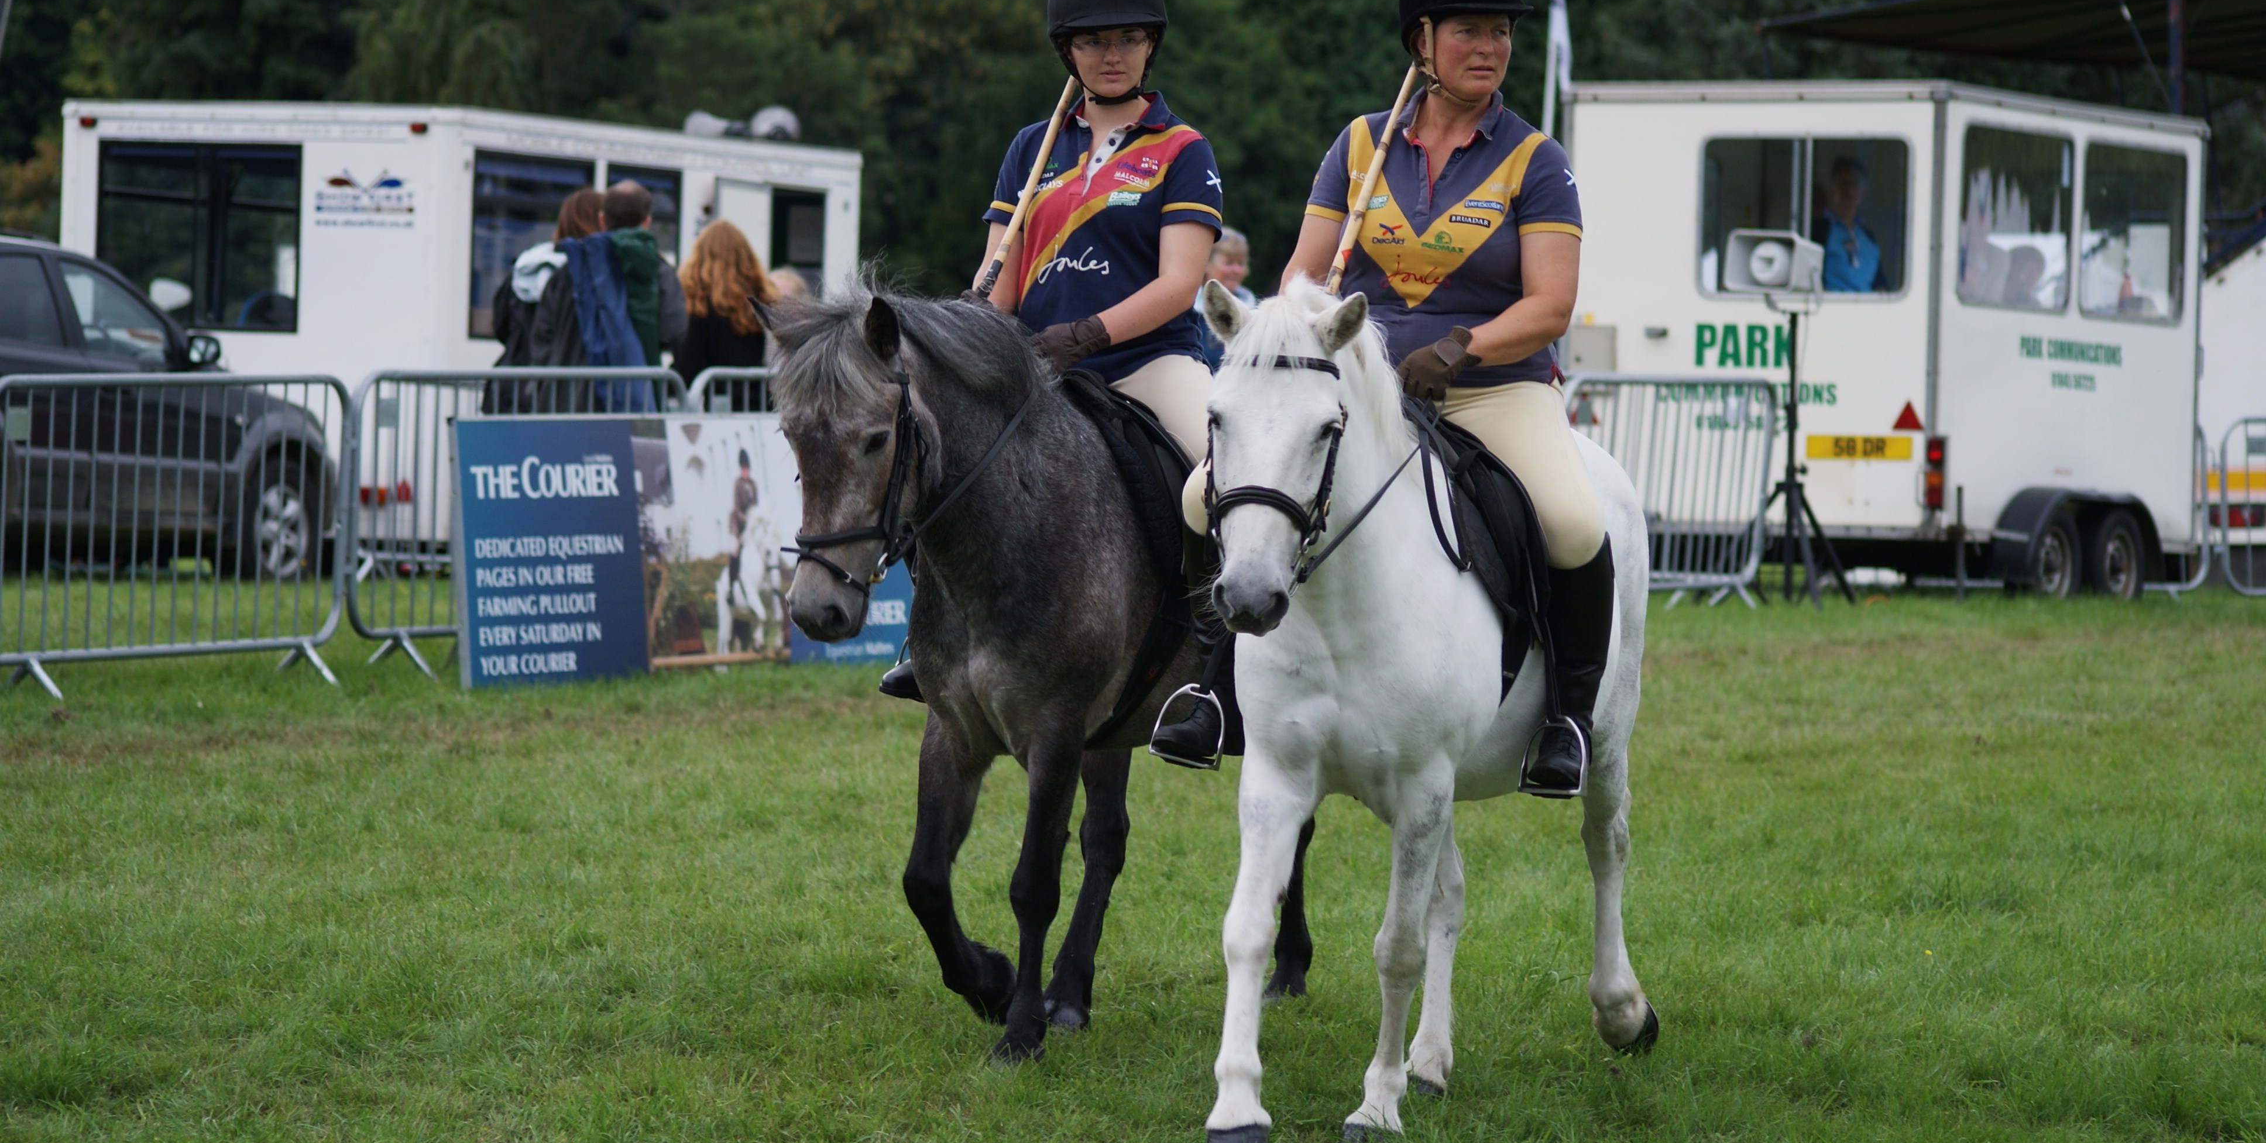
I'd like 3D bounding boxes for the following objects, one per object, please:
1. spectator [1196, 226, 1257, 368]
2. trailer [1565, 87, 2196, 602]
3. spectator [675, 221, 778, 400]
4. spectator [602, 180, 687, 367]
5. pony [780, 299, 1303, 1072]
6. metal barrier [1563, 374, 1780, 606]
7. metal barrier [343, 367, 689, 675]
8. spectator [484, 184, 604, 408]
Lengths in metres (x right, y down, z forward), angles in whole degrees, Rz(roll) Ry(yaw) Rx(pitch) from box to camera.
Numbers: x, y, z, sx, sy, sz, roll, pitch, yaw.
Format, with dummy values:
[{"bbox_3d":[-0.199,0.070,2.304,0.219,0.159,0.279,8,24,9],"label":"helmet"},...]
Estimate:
[{"bbox_3d":[0.335,-0.540,37.000,0.500,1.620,0.320,2,1,-18],"label":"spectator"},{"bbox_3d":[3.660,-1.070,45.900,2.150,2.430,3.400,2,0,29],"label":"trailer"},{"bbox_3d":[-1.640,-0.600,37.500,0.480,1.600,0.320,2,1,9],"label":"spectator"},{"bbox_3d":[-2.000,-0.665,37.000,0.520,1.740,0.320,2,1,0],"label":"spectator"},{"bbox_3d":[-0.155,0.190,17.850,0.550,1.430,1.820,2,1,20],"label":"pony"},{"bbox_3d":[2.420,-0.345,42.600,0.500,1.070,2.280,2,1,27],"label":"metal barrier"},{"bbox_3d":[-2.200,-0.180,34.000,0.500,1.080,2.280,2,1,27],"label":"metal barrier"},{"bbox_3d":[-2.280,-0.665,36.800,0.500,1.680,0.320,2,1,9],"label":"spectator"}]

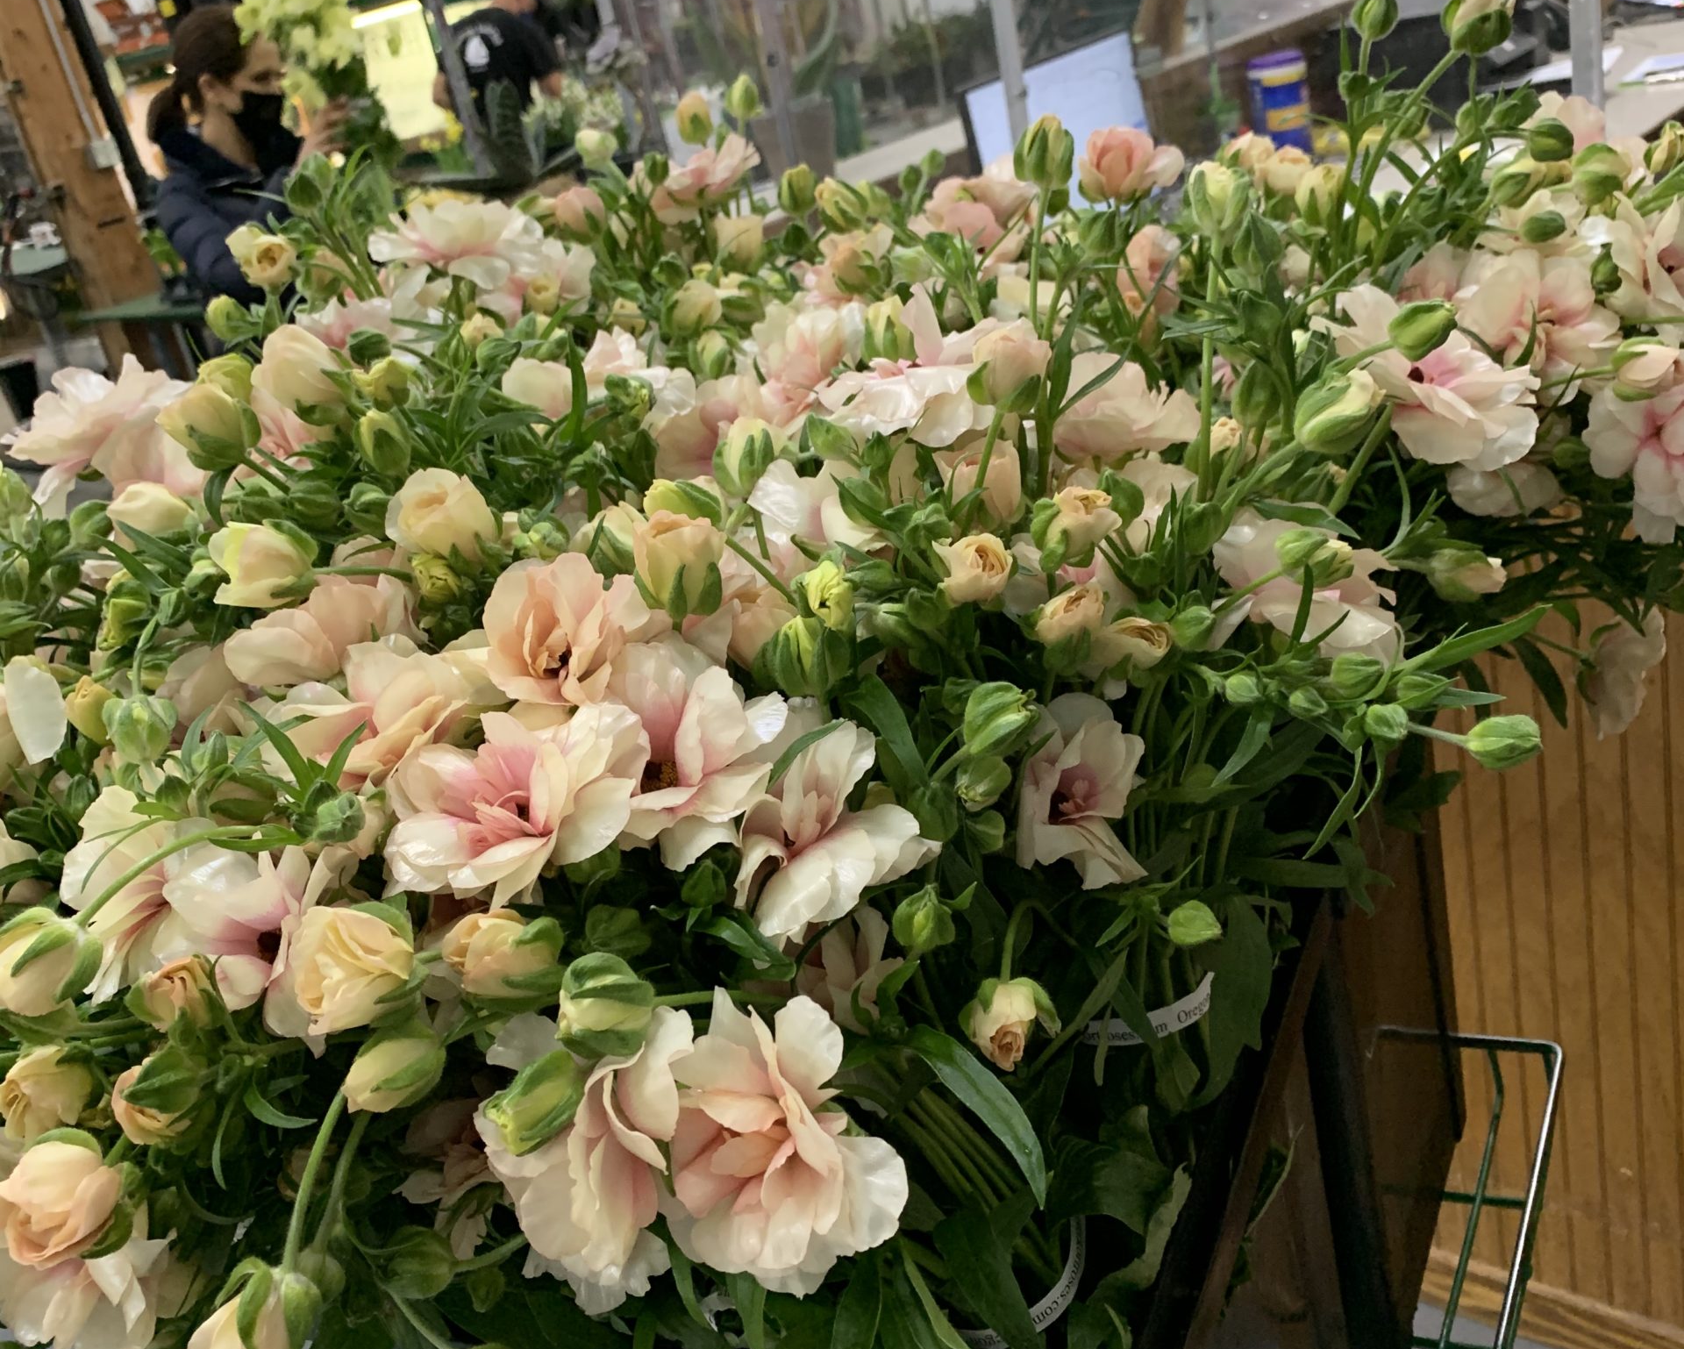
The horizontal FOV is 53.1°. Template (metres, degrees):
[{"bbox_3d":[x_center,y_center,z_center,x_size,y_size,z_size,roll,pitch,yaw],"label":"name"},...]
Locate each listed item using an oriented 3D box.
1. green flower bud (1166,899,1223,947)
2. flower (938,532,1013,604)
[{"bbox_3d":[0.127,0.090,0.610,0.019,0.016,0.016,16,3,15],"label":"green flower bud"},{"bbox_3d":[0.054,-0.043,0.680,0.030,0.030,0.031,-51,0,-40],"label":"flower"}]

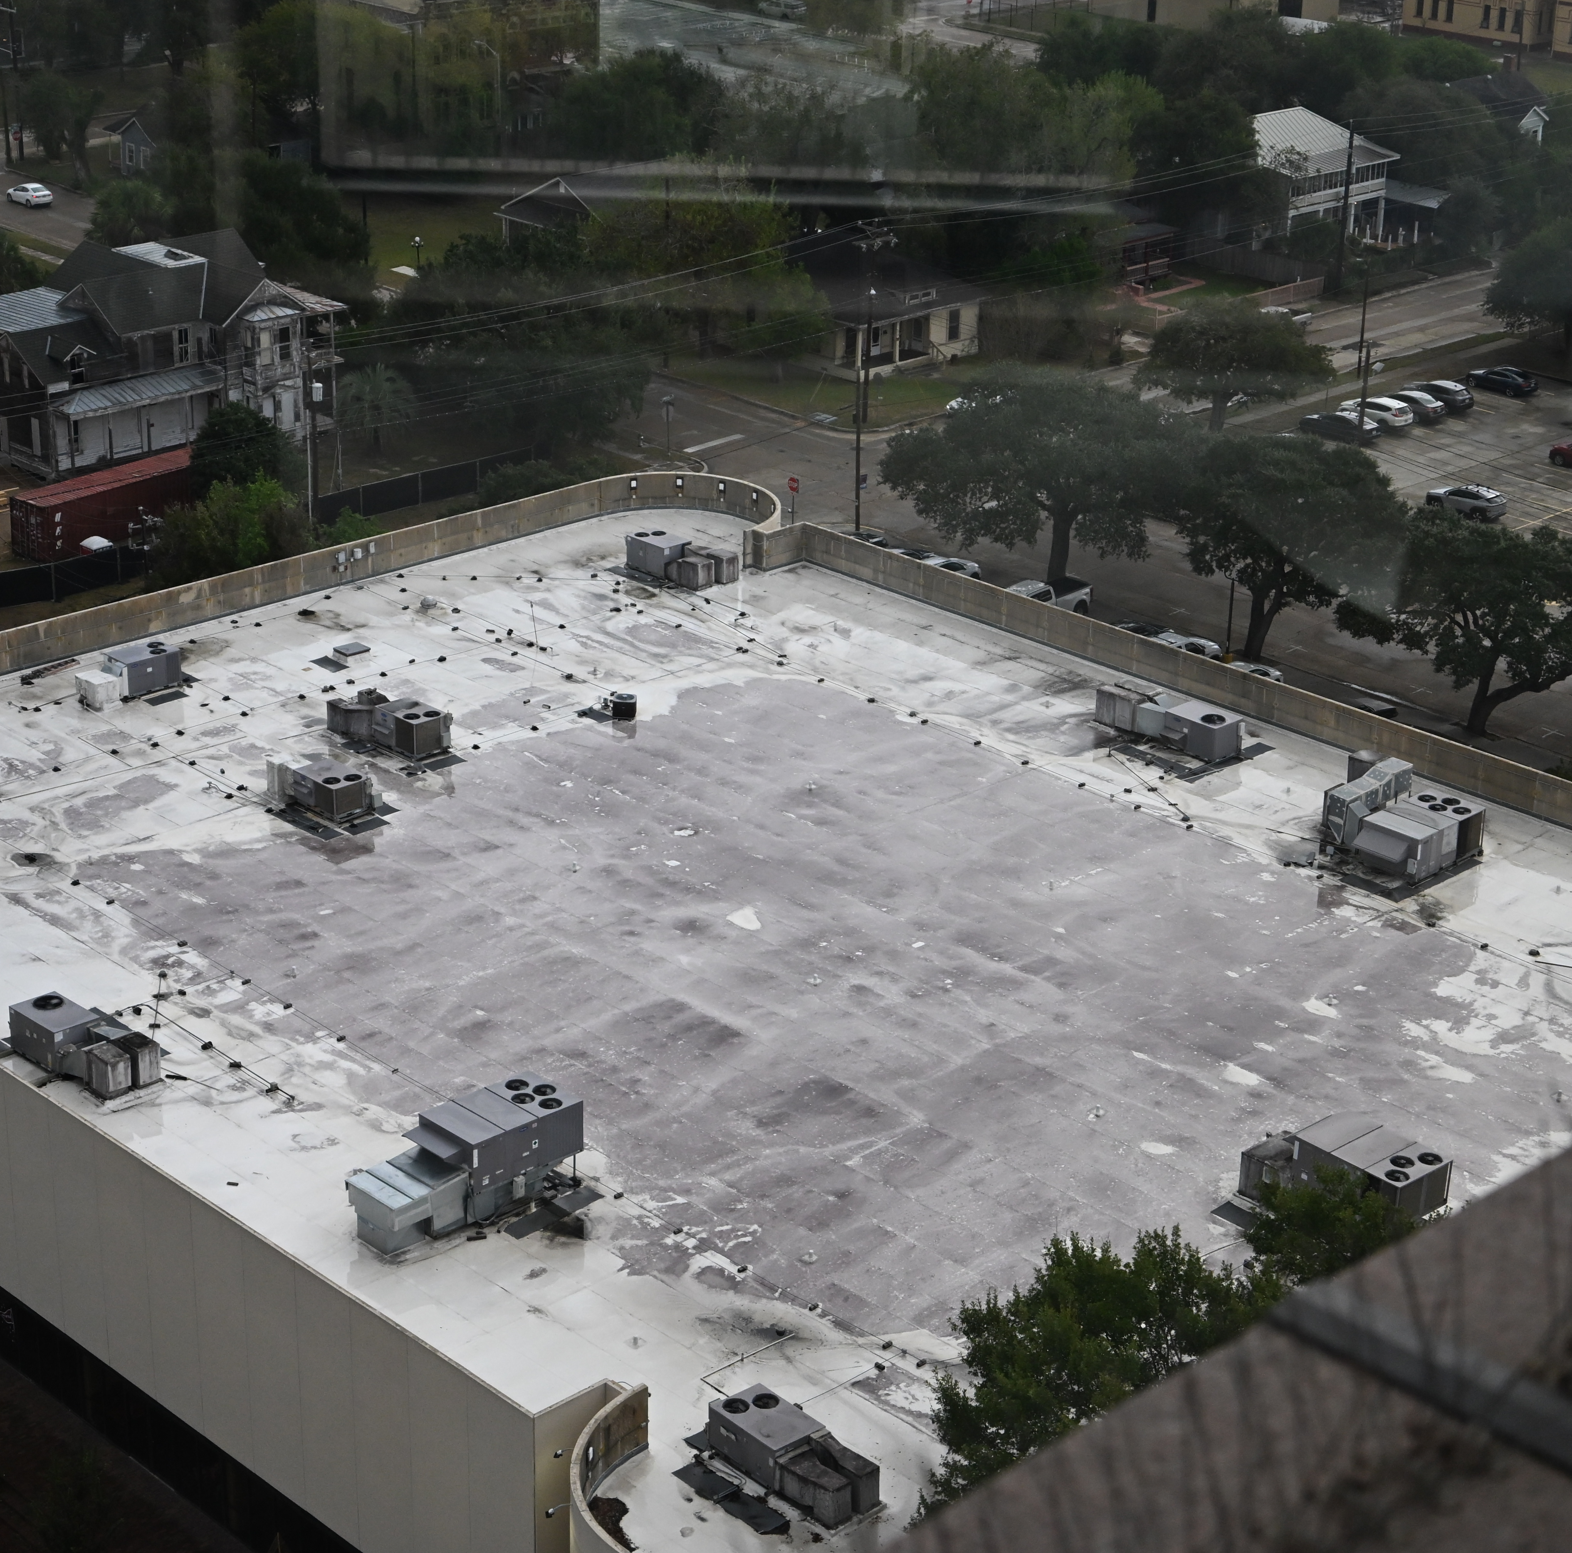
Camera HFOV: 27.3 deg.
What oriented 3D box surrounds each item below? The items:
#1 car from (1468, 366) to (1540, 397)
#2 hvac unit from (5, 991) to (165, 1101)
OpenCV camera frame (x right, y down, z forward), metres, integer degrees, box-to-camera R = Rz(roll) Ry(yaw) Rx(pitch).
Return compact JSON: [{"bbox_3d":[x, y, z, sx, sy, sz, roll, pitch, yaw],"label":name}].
[{"bbox_3d":[43.378,-24.074,195.714,1.830,1.430,4.650,-18,29,-39],"label":"car"},{"bbox_3d":[-19.302,7.379,89.180,1.950,1.320,4.300,-19,30,-40],"label":"hvac unit"}]

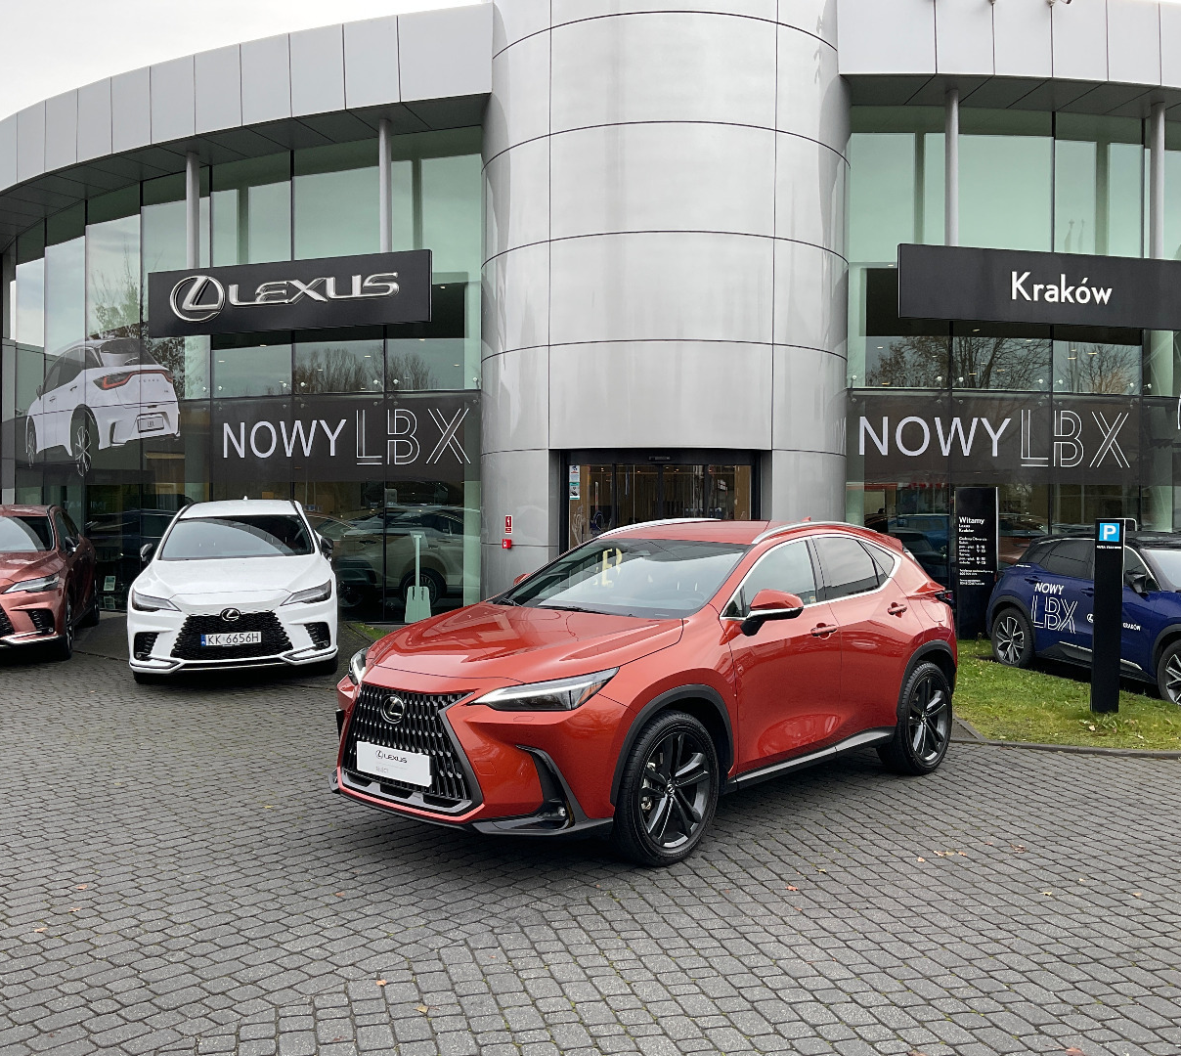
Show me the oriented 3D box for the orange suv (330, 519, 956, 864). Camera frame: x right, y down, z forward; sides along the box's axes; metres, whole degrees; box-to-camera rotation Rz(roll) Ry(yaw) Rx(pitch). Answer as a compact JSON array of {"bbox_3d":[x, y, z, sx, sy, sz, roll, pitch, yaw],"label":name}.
[{"bbox_3d":[0.600,0.767,7.153,1.900,1.655,4.660,1,1,41],"label":"orange suv"}]

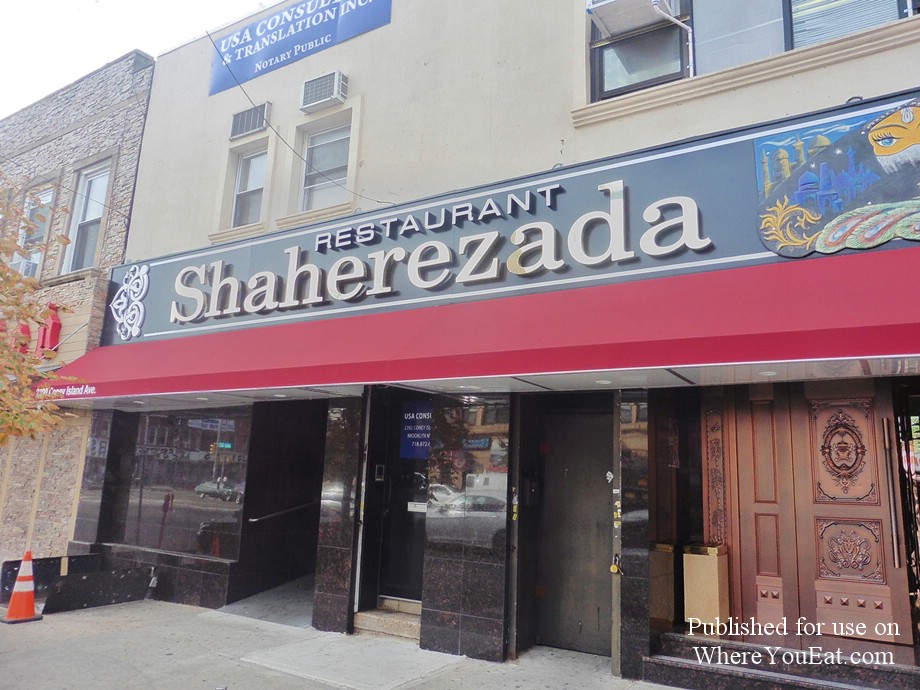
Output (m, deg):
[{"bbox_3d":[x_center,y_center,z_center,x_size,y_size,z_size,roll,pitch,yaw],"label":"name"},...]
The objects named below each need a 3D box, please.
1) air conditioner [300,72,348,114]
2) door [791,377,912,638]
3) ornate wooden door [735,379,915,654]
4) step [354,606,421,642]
[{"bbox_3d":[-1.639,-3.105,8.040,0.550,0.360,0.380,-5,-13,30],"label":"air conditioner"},{"bbox_3d":[3.304,1.303,5.457,0.790,2.240,0.080,-4,-13,27],"label":"door"},{"bbox_3d":[3.099,1.315,5.552,1.240,2.240,0.080,-4,-13,27],"label":"ornate wooden door"},{"bbox_3d":[-0.610,2.794,6.338,0.830,0.180,0.290,-5,-13,30],"label":"step"}]

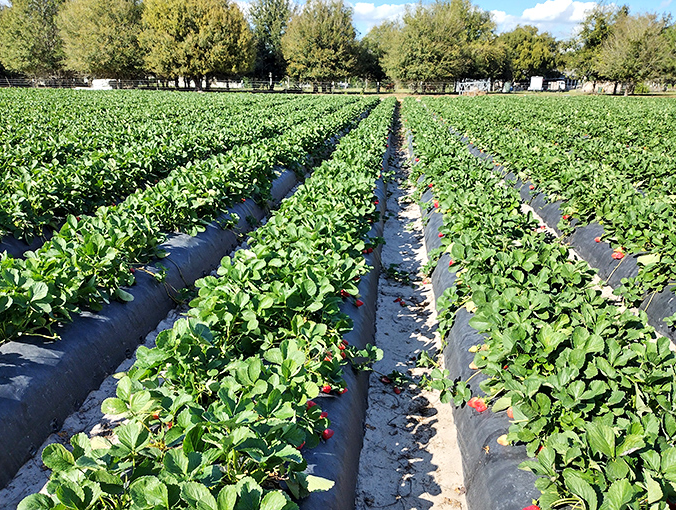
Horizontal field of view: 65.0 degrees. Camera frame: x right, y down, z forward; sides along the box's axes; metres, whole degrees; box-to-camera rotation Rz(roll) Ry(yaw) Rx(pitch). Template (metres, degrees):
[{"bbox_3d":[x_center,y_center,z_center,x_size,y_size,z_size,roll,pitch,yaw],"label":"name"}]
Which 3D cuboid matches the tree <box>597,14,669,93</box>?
[{"bbox_3d":[31.240,-21.150,56.080,7.820,8.200,7.590,10,20,26],"label":"tree"}]

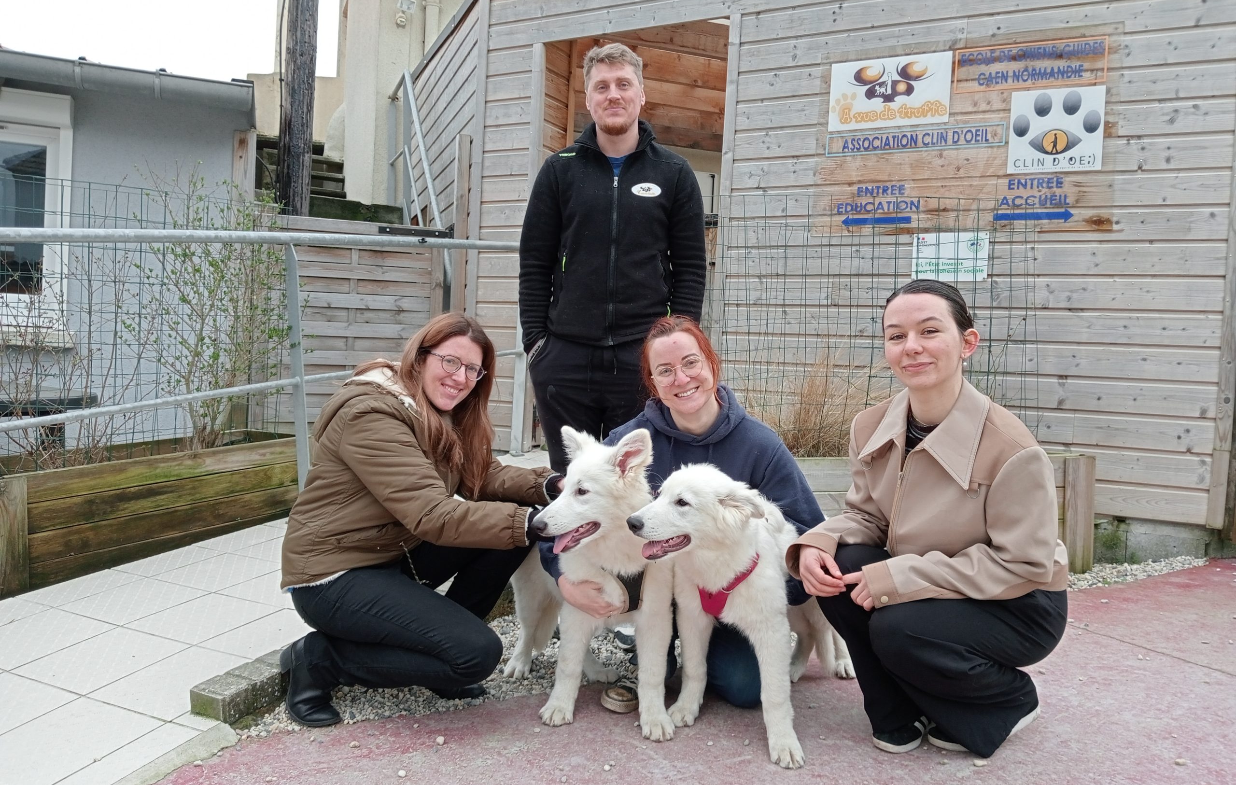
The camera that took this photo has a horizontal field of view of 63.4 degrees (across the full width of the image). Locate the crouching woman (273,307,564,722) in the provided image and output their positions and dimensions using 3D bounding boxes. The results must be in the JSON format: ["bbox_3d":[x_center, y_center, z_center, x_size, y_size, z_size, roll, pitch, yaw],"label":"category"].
[{"bbox_3d":[-0.450,0.285,2.290,0.670,0.935,0.490,4,2,18],"label":"crouching woman"}]

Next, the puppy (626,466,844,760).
[{"bbox_3d":[0.300,0.446,2.250,0.360,0.595,0.760,4,2,27],"label":"puppy"}]

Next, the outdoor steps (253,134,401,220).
[{"bbox_3d":[-2.450,-1.803,8.400,1.100,0.930,1.200,2,2,-19],"label":"outdoor steps"}]

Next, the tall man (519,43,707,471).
[{"bbox_3d":[-0.030,-0.156,3.000,0.560,1.780,0.340,3,2,-1],"label":"tall man"}]

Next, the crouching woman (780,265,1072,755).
[{"bbox_3d":[0.670,0.264,2.130,0.490,0.985,0.640,5,2,43],"label":"crouching woman"}]

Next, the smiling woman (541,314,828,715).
[{"bbox_3d":[0.155,0.280,2.450,0.620,0.920,0.660,3,2,3],"label":"smiling woman"}]

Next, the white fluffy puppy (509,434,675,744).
[{"bbox_3d":[-0.060,0.410,2.410,0.380,0.670,0.660,3,2,-6],"label":"white fluffy puppy"}]

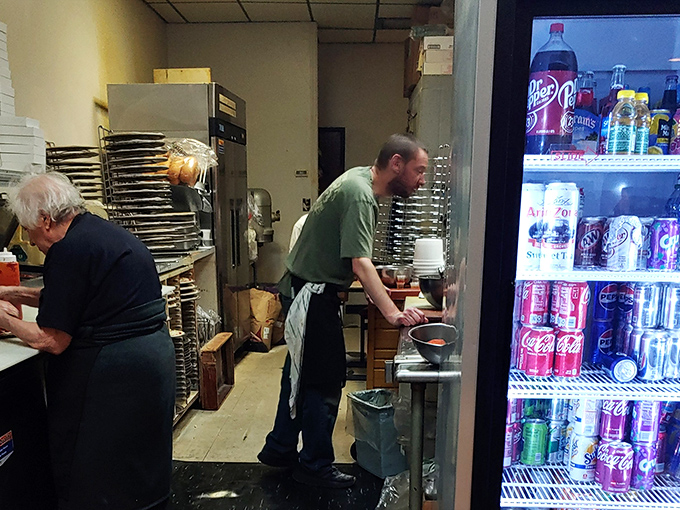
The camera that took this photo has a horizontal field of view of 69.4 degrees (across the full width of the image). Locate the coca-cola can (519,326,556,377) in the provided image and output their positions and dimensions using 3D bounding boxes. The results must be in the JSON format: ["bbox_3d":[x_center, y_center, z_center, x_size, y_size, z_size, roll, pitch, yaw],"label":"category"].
[{"bbox_3d":[0.534,0.257,1.310,0.066,0.122,0.066,0,10,0],"label":"coca-cola can"}]

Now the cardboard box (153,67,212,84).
[{"bbox_3d":[-1.205,-1.364,3.778,0.430,0.130,0.220,0,9,-5],"label":"cardboard box"}]

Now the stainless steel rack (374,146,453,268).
[{"bbox_3d":[0.395,-0.258,2.828,0.370,0.690,0.340,1,9,3],"label":"stainless steel rack"}]

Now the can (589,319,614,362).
[{"bbox_3d":[0.725,0.234,1.343,0.066,0.122,0.066,0,10,0],"label":"can"}]

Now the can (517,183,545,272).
[{"bbox_3d":[0.425,-0.061,1.125,0.073,0.193,0.073,0,10,0],"label":"can"}]

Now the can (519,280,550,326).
[{"bbox_3d":[0.515,0.121,1.289,0.066,0.122,0.066,0,10,0],"label":"can"}]

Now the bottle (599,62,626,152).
[{"bbox_3d":[0.677,-0.344,1.209,0.064,0.235,0.064,0,10,0],"label":"bottle"}]

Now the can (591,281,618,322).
[{"bbox_3d":[0.749,0.124,1.364,0.066,0.122,0.066,1,9,3],"label":"can"}]

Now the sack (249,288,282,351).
[{"bbox_3d":[-0.623,0.530,4.147,0.290,0.507,0.240,0,11,2],"label":"sack"}]

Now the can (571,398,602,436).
[{"bbox_3d":[0.694,0.450,1.373,0.066,0.122,0.066,1,9,3],"label":"can"}]

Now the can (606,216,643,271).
[{"bbox_3d":[0.661,-0.027,1.143,0.066,0.122,0.066,0,10,0],"label":"can"}]

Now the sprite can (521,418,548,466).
[{"bbox_3d":[0.561,0.539,1.419,0.066,0.122,0.066,0,11,2],"label":"sprite can"}]

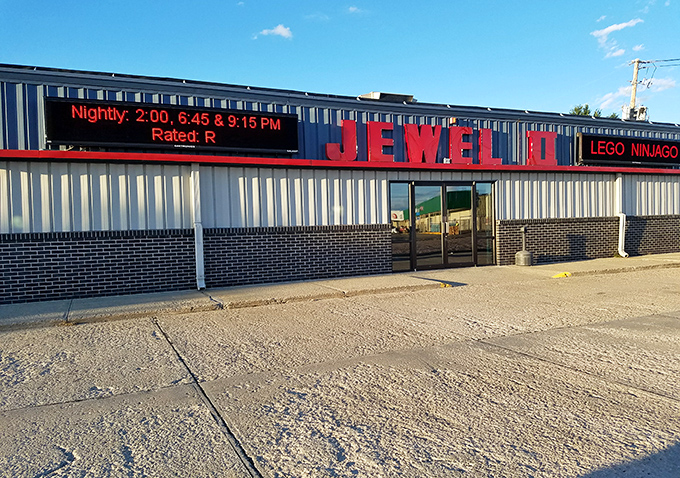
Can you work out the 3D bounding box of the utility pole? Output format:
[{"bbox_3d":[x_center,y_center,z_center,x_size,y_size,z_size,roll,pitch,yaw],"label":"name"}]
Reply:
[{"bbox_3d":[16.542,-5.188,29.177,0.270,10.100,0.270,3,2,-25],"label":"utility pole"}]

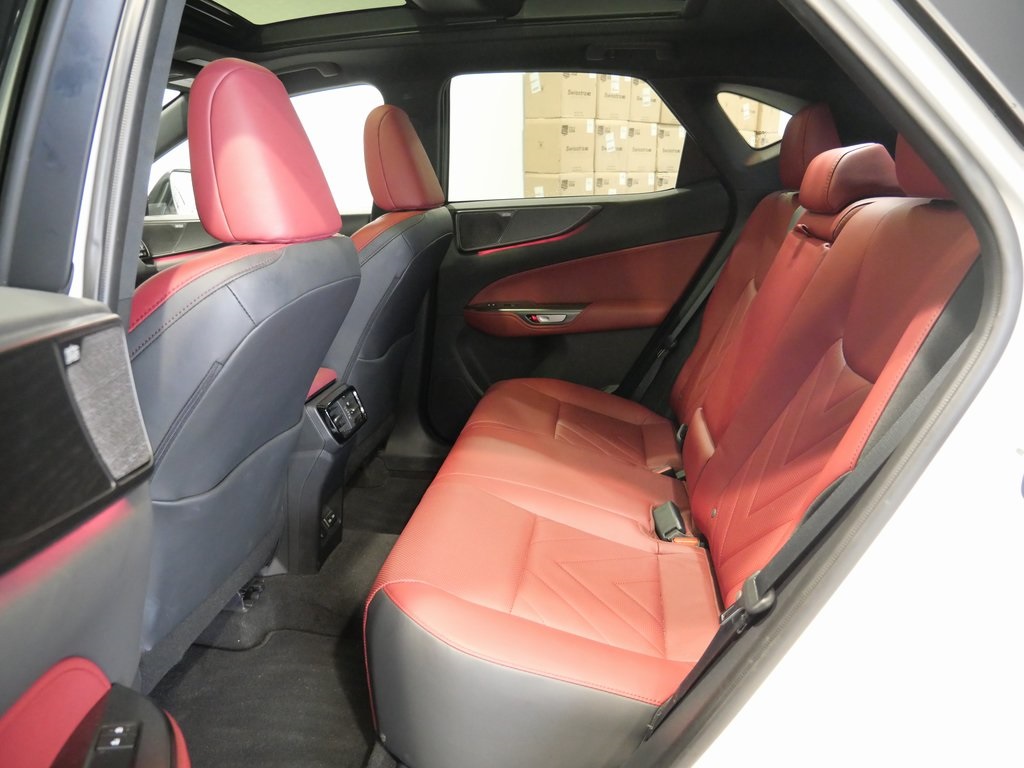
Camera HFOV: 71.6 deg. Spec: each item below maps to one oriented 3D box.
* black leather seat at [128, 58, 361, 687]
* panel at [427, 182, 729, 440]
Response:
[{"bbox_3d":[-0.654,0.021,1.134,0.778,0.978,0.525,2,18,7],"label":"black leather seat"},{"bbox_3d":[0.176,-0.185,2.103,0.869,0.778,0.131,2,18,7],"label":"panel"}]

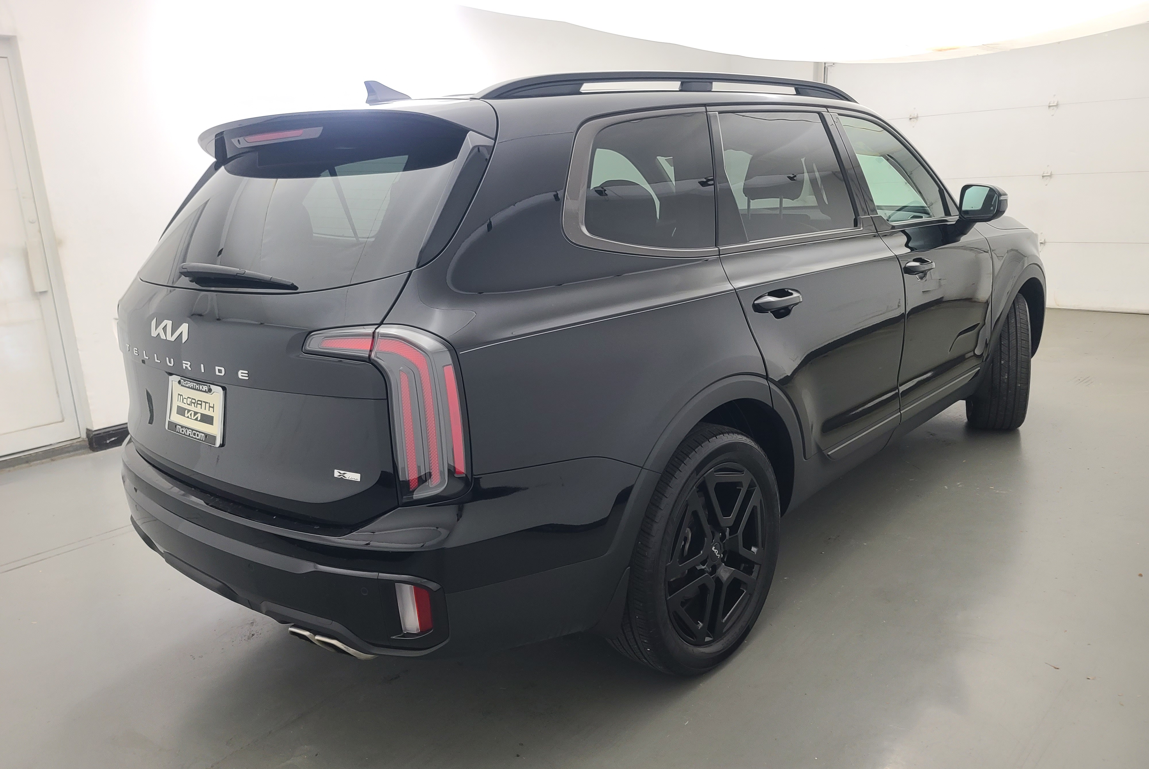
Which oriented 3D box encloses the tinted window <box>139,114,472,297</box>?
[{"bbox_3d":[-0.867,-0.463,2.316,1.380,0.500,0.100,8,-22,42],"label":"tinted window"}]

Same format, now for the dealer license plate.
[{"bbox_3d":[-1.019,0.068,2.230,0.312,0.162,0.020,8,5,42],"label":"dealer license plate"}]

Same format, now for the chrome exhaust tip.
[{"bbox_3d":[-0.588,0.622,2.006,0.260,0.080,0.140,8,17,42],"label":"chrome exhaust tip"}]

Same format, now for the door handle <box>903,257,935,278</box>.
[{"bbox_3d":[1.367,-0.461,3.292,0.058,0.068,0.250,8,17,42],"label":"door handle"}]

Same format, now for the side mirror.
[{"bbox_3d":[1.821,-0.811,3.713,0.200,0.170,0.130,8,17,42],"label":"side mirror"}]

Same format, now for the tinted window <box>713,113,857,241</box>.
[{"bbox_3d":[0.742,-0.727,2.848,0.770,0.440,0.040,-16,-2,-45],"label":"tinted window"}]

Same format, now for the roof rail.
[{"bbox_3d":[0.467,-0.962,2.748,0.065,0.100,2.060,8,19,42],"label":"roof rail"}]

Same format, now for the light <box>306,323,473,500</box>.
[{"bbox_3d":[-0.407,0.048,1.780,0.365,0.370,0.175,8,17,42],"label":"light"}]

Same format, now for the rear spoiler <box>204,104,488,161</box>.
[{"bbox_3d":[-0.770,-0.720,2.381,1.400,0.140,0.340,8,17,42],"label":"rear spoiler"}]

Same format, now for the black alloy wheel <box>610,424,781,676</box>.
[{"bbox_3d":[0.350,0.478,2.523,0.250,0.745,0.745,8,17,42],"label":"black alloy wheel"}]

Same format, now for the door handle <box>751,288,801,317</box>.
[{"bbox_3d":[0.611,-0.245,2.499,0.058,0.068,0.250,8,17,42],"label":"door handle"}]

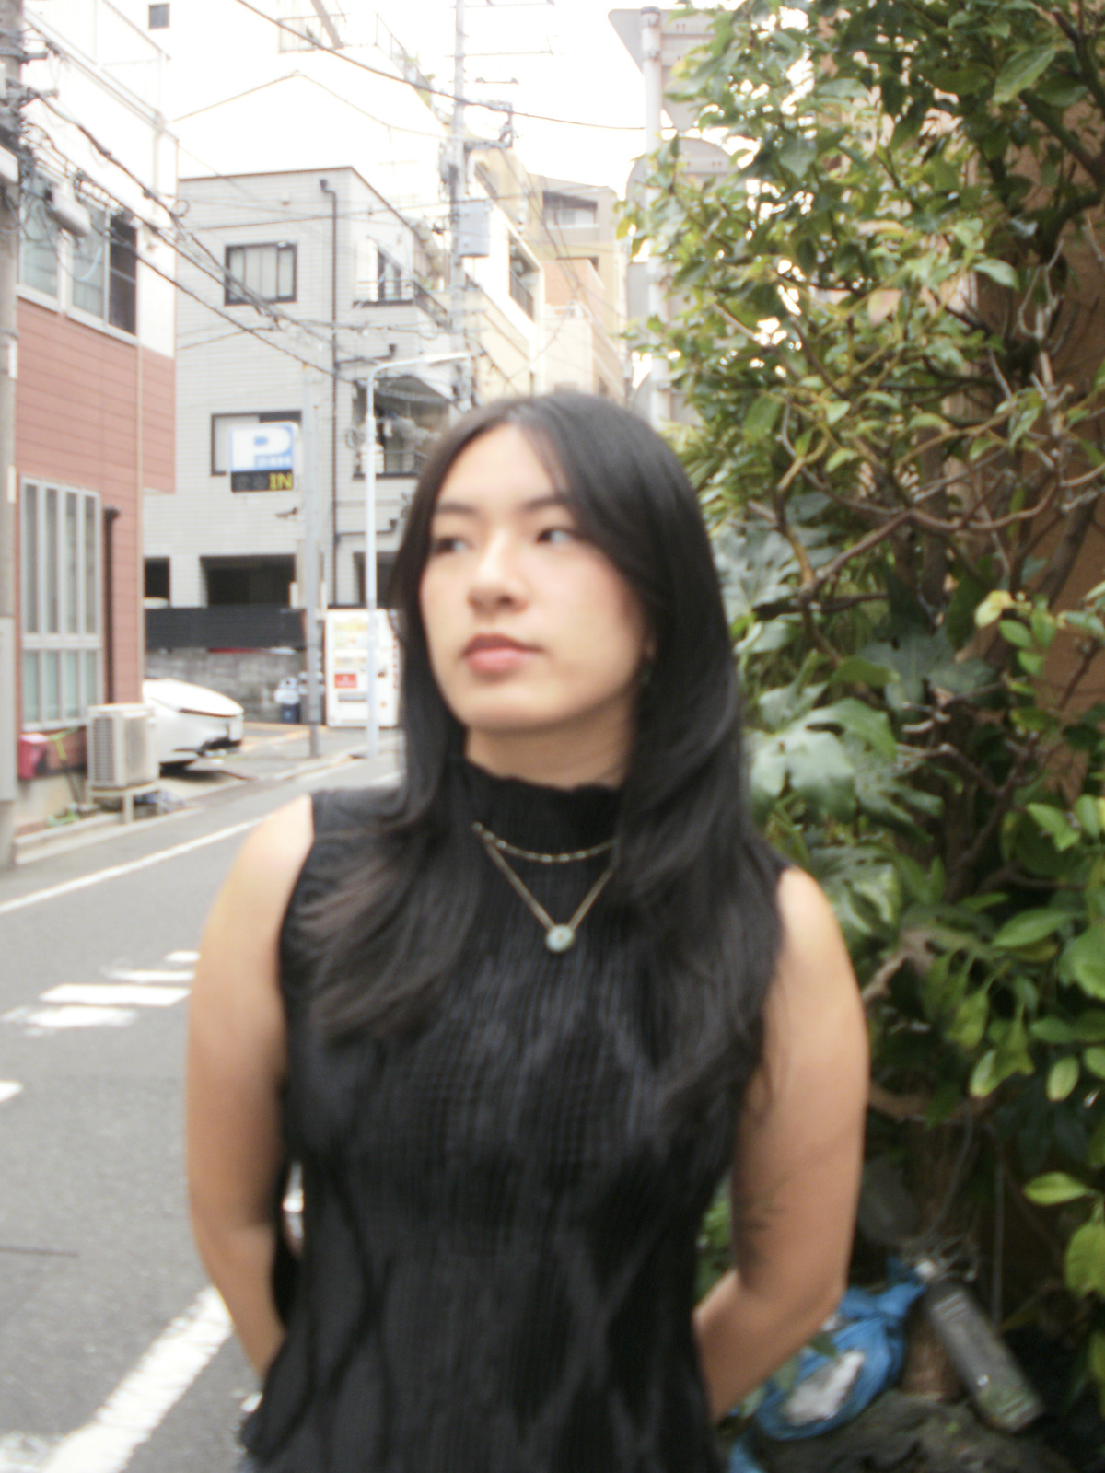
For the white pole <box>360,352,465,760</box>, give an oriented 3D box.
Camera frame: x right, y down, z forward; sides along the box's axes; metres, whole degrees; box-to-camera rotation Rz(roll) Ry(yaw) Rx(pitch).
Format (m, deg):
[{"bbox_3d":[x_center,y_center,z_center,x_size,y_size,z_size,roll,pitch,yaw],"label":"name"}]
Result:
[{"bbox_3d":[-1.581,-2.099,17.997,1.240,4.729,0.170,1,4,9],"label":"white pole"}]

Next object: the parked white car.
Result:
[{"bbox_3d":[-5.336,-0.309,15.270,4.680,1.500,1.850,1,4,9],"label":"parked white car"}]

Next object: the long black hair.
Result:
[{"bbox_3d":[-0.003,0.003,0.975,0.285,0.440,0.240,1,4,17],"label":"long black hair"}]

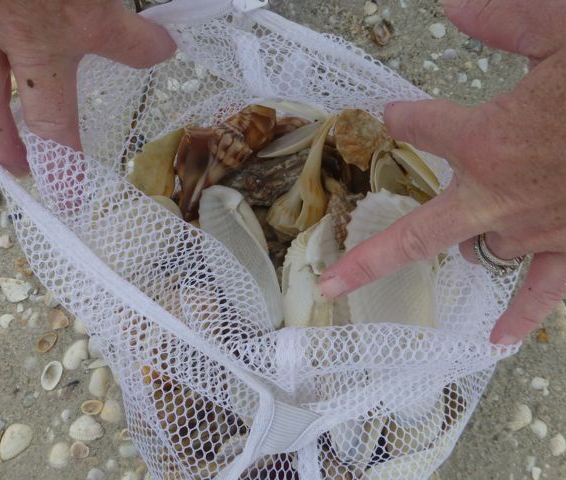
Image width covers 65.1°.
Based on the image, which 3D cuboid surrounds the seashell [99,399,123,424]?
[{"bbox_3d":[-0.146,0.146,0.377,0.017,0.009,0.018,-29,66,-15],"label":"seashell"}]

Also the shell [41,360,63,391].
[{"bbox_3d":[-0.203,0.120,0.391,0.017,0.008,0.024,2,62,1],"label":"shell"}]

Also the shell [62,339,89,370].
[{"bbox_3d":[-0.186,0.104,0.399,0.019,0.010,0.026,9,62,5],"label":"shell"}]

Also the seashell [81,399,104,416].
[{"bbox_3d":[-0.163,0.144,0.379,0.018,0.006,0.011,7,62,4],"label":"seashell"}]

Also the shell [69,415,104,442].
[{"bbox_3d":[-0.164,0.157,0.370,0.030,0.010,0.017,13,63,7],"label":"shell"}]

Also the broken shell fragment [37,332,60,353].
[{"bbox_3d":[-0.214,0.094,0.406,0.014,0.007,0.019,26,65,13],"label":"broken shell fragment"}]

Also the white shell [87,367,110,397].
[{"bbox_3d":[-0.161,0.124,0.388,0.016,0.009,0.025,0,62,0],"label":"white shell"}]

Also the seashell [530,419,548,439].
[{"bbox_3d":[0.214,0.158,0.372,0.013,0.006,0.014,11,63,6],"label":"seashell"}]

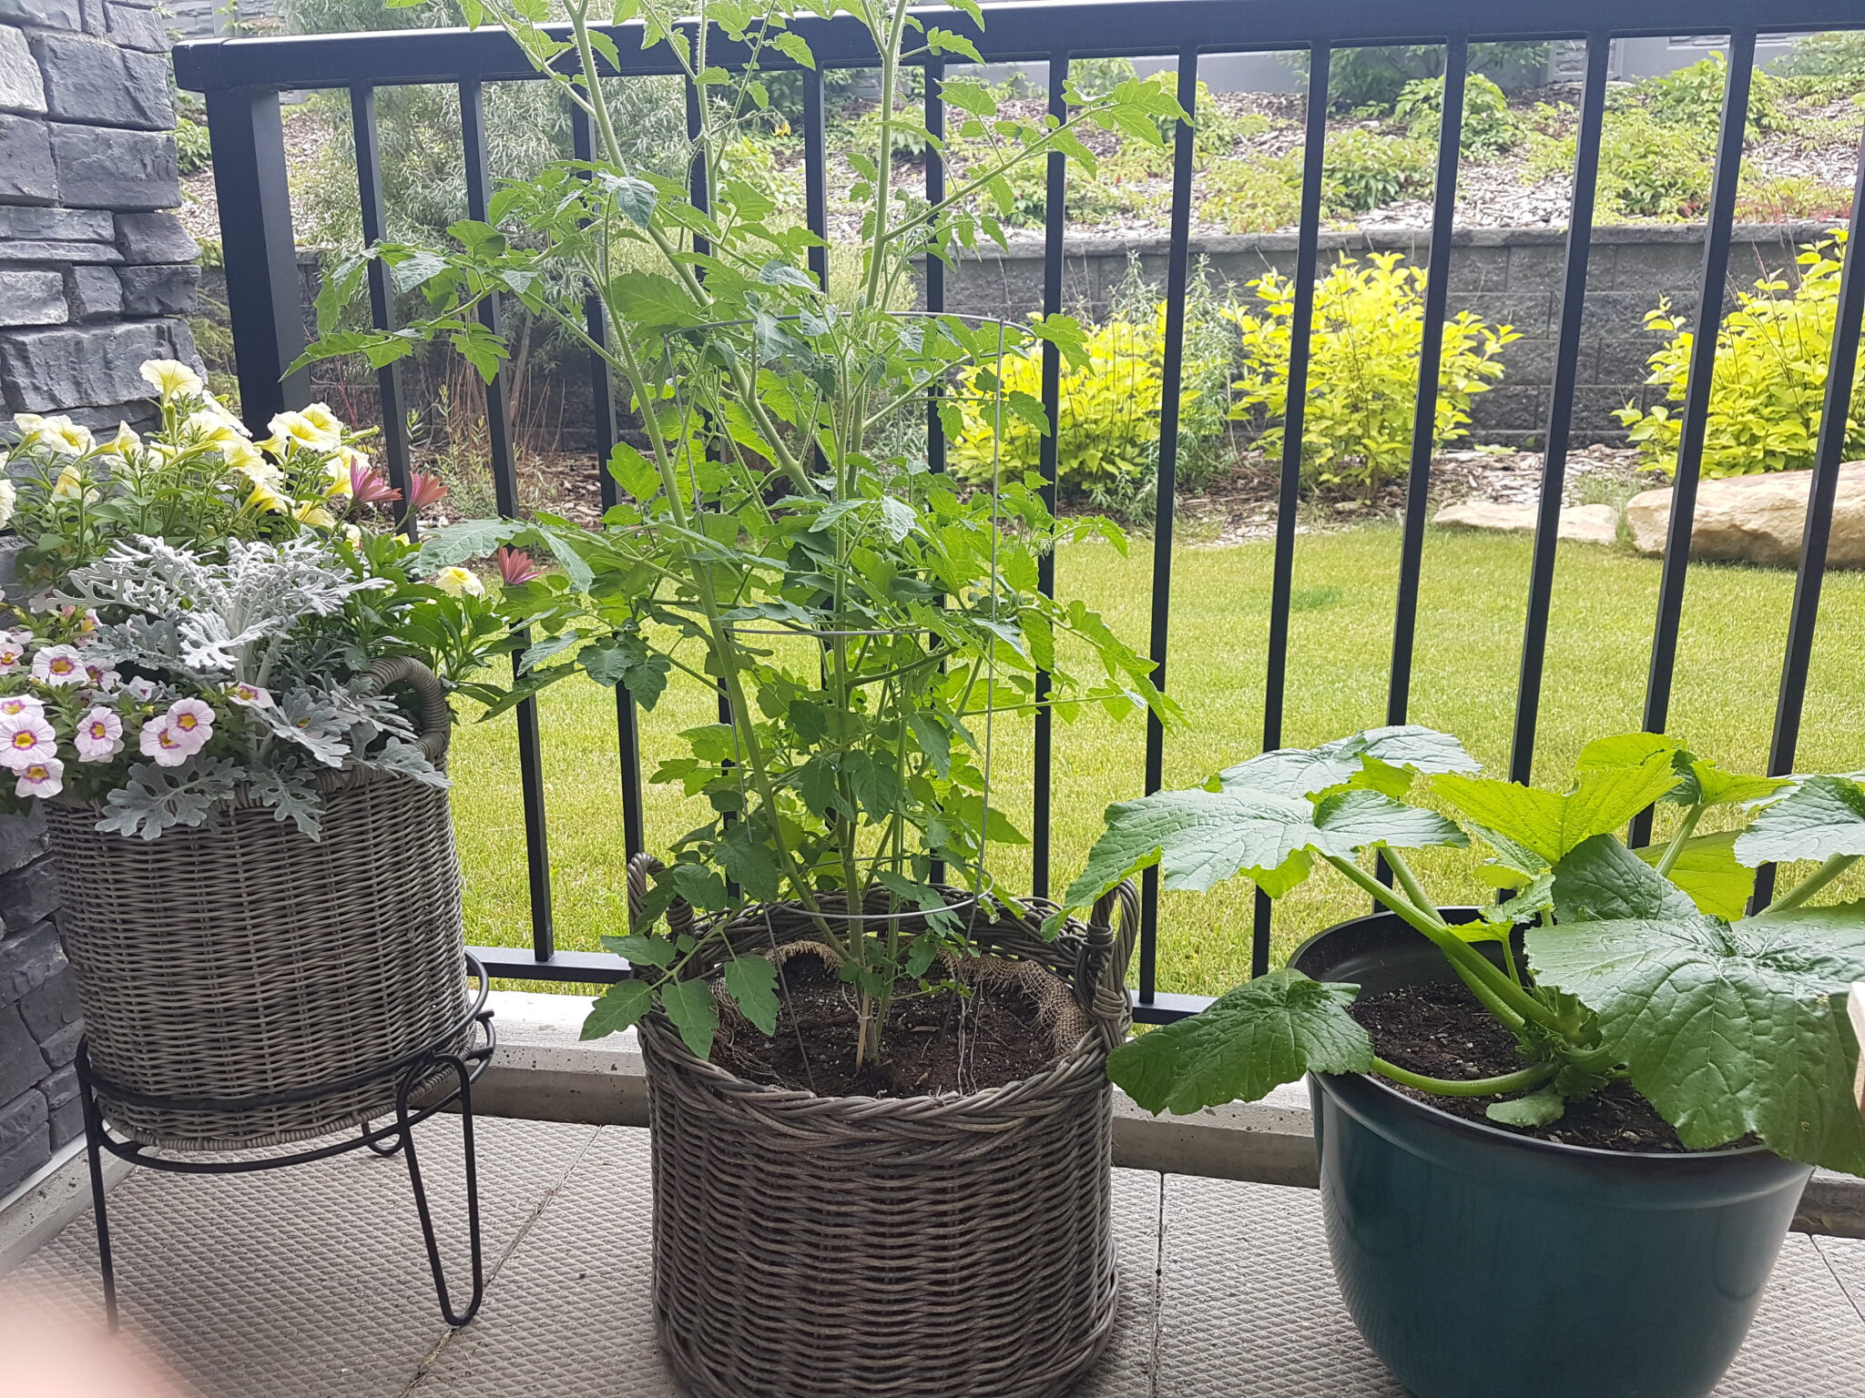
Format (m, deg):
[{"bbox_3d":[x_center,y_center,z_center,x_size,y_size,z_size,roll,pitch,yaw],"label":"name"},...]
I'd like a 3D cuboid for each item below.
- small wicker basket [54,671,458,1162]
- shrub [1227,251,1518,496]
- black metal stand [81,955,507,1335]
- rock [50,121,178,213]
[{"bbox_3d":[-0.573,0.147,1.216,0.315,0.348,0.315,2,15,10],"label":"small wicker basket"},{"bbox_3d":[1.738,-1.291,5.593,1.103,0.940,1.050,2,15,10],"label":"shrub"},{"bbox_3d":[-0.571,0.397,1.281,0.352,0.268,0.350,2,15,10],"label":"black metal stand"},{"bbox_3d":[-0.841,-0.532,1.404,0.065,0.072,0.165,2,15,10],"label":"rock"}]

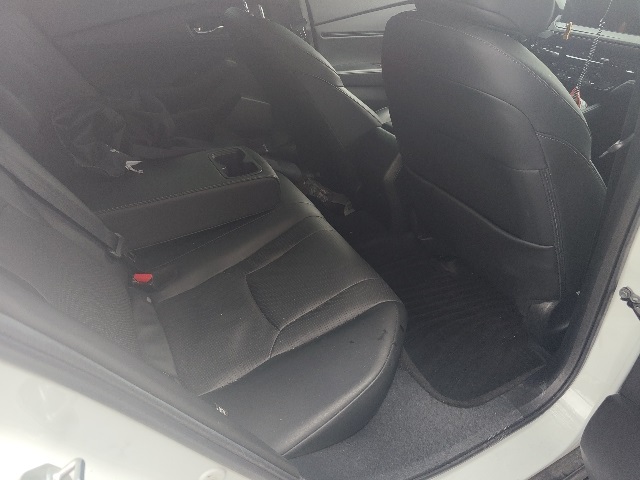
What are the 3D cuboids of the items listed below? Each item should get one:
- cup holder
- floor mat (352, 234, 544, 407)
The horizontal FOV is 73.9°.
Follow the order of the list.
[{"bbox_3d":[-0.206,-0.165,1.049,0.092,0.060,0.145,-15,39,-23],"label":"cup holder"},{"bbox_3d":[0.348,0.212,1.283,0.400,0.050,0.550,-15,39,-23],"label":"floor mat"}]

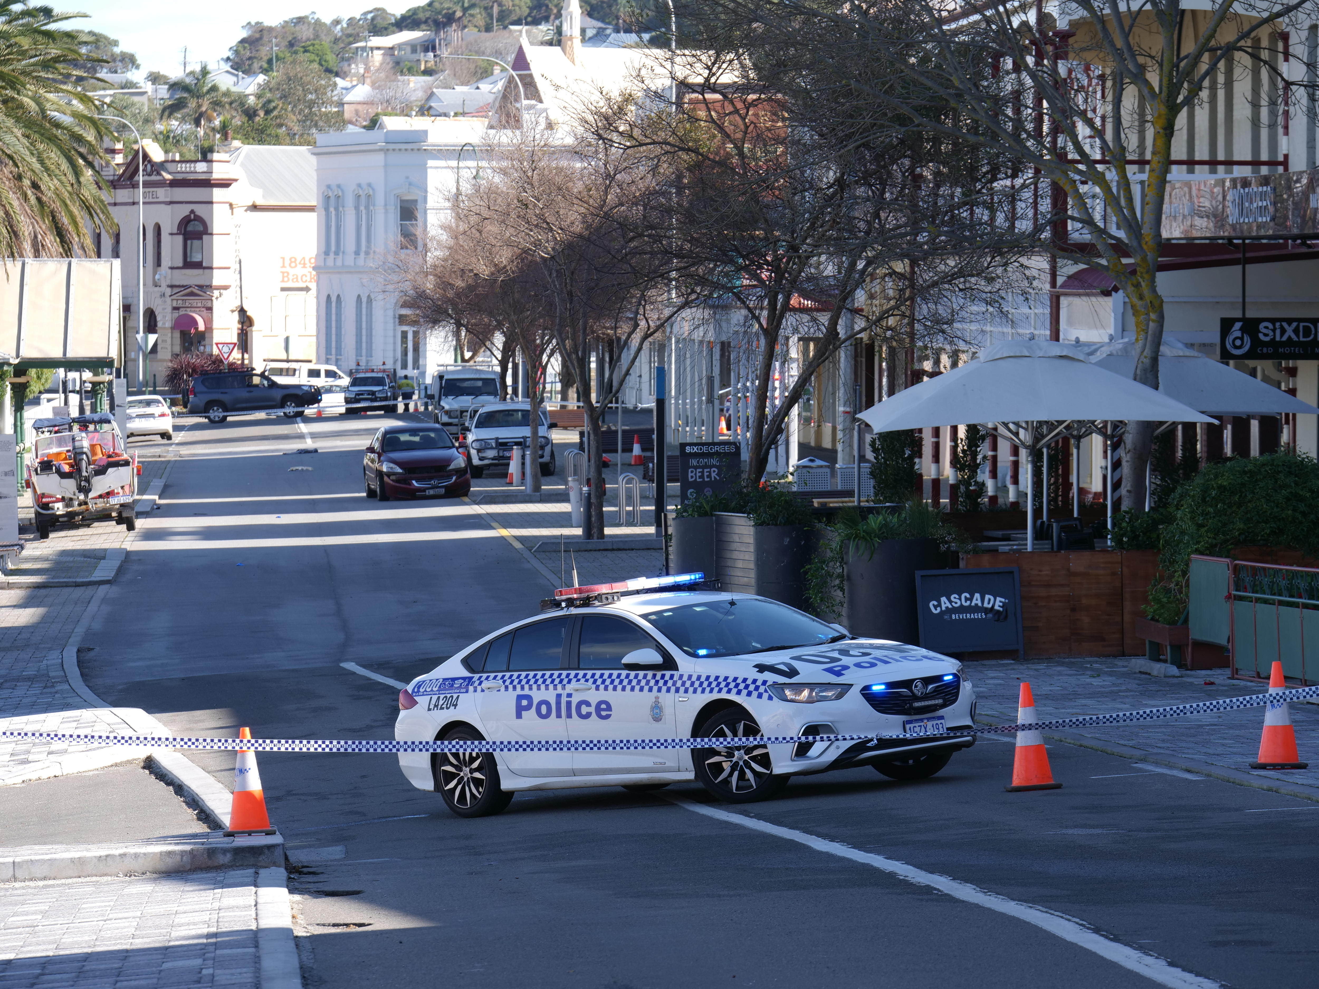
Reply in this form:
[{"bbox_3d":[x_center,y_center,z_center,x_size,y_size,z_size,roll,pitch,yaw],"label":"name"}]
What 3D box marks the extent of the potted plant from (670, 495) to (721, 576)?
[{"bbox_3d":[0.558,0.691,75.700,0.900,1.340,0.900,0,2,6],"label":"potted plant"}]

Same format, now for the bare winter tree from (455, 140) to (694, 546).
[{"bbox_3d":[-1.328,-2.534,119.000,4.100,6.400,4.100,0,1,-3],"label":"bare winter tree"}]

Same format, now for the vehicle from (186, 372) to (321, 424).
[{"bbox_3d":[-15.173,-3.687,284.000,5.020,1.930,1.900,-4,1,0],"label":"vehicle"}]

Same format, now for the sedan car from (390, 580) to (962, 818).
[{"bbox_3d":[0.130,1.372,53.634,1.890,1.540,4.900,-6,1,-43],"label":"sedan car"}]

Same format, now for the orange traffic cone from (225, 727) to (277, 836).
[{"bbox_3d":[-2.670,1.879,49.800,0.355,0.710,0.355,-1,1,-3],"label":"orange traffic cone"}]

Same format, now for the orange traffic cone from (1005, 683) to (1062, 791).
[{"bbox_3d":[2.442,1.600,50.300,0.375,0.700,0.375,-5,1,0],"label":"orange traffic cone"}]

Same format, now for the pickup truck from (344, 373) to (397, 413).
[{"bbox_3d":[-11.792,-4.092,312.000,1.880,1.900,5.200,0,2,6],"label":"pickup truck"}]

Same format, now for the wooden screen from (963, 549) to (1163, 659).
[{"bbox_3d":[3.696,1.008,70.000,1.800,1.000,0.120,0,1,-3],"label":"wooden screen"}]

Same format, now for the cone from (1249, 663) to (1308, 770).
[{"bbox_3d":[4.076,1.454,50.200,0.380,0.700,0.380,-1,1,0],"label":"cone"}]

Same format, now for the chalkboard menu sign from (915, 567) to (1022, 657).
[{"bbox_3d":[2.792,1.068,68.700,0.950,0.830,0.400,-3,1,2],"label":"chalkboard menu sign"}]

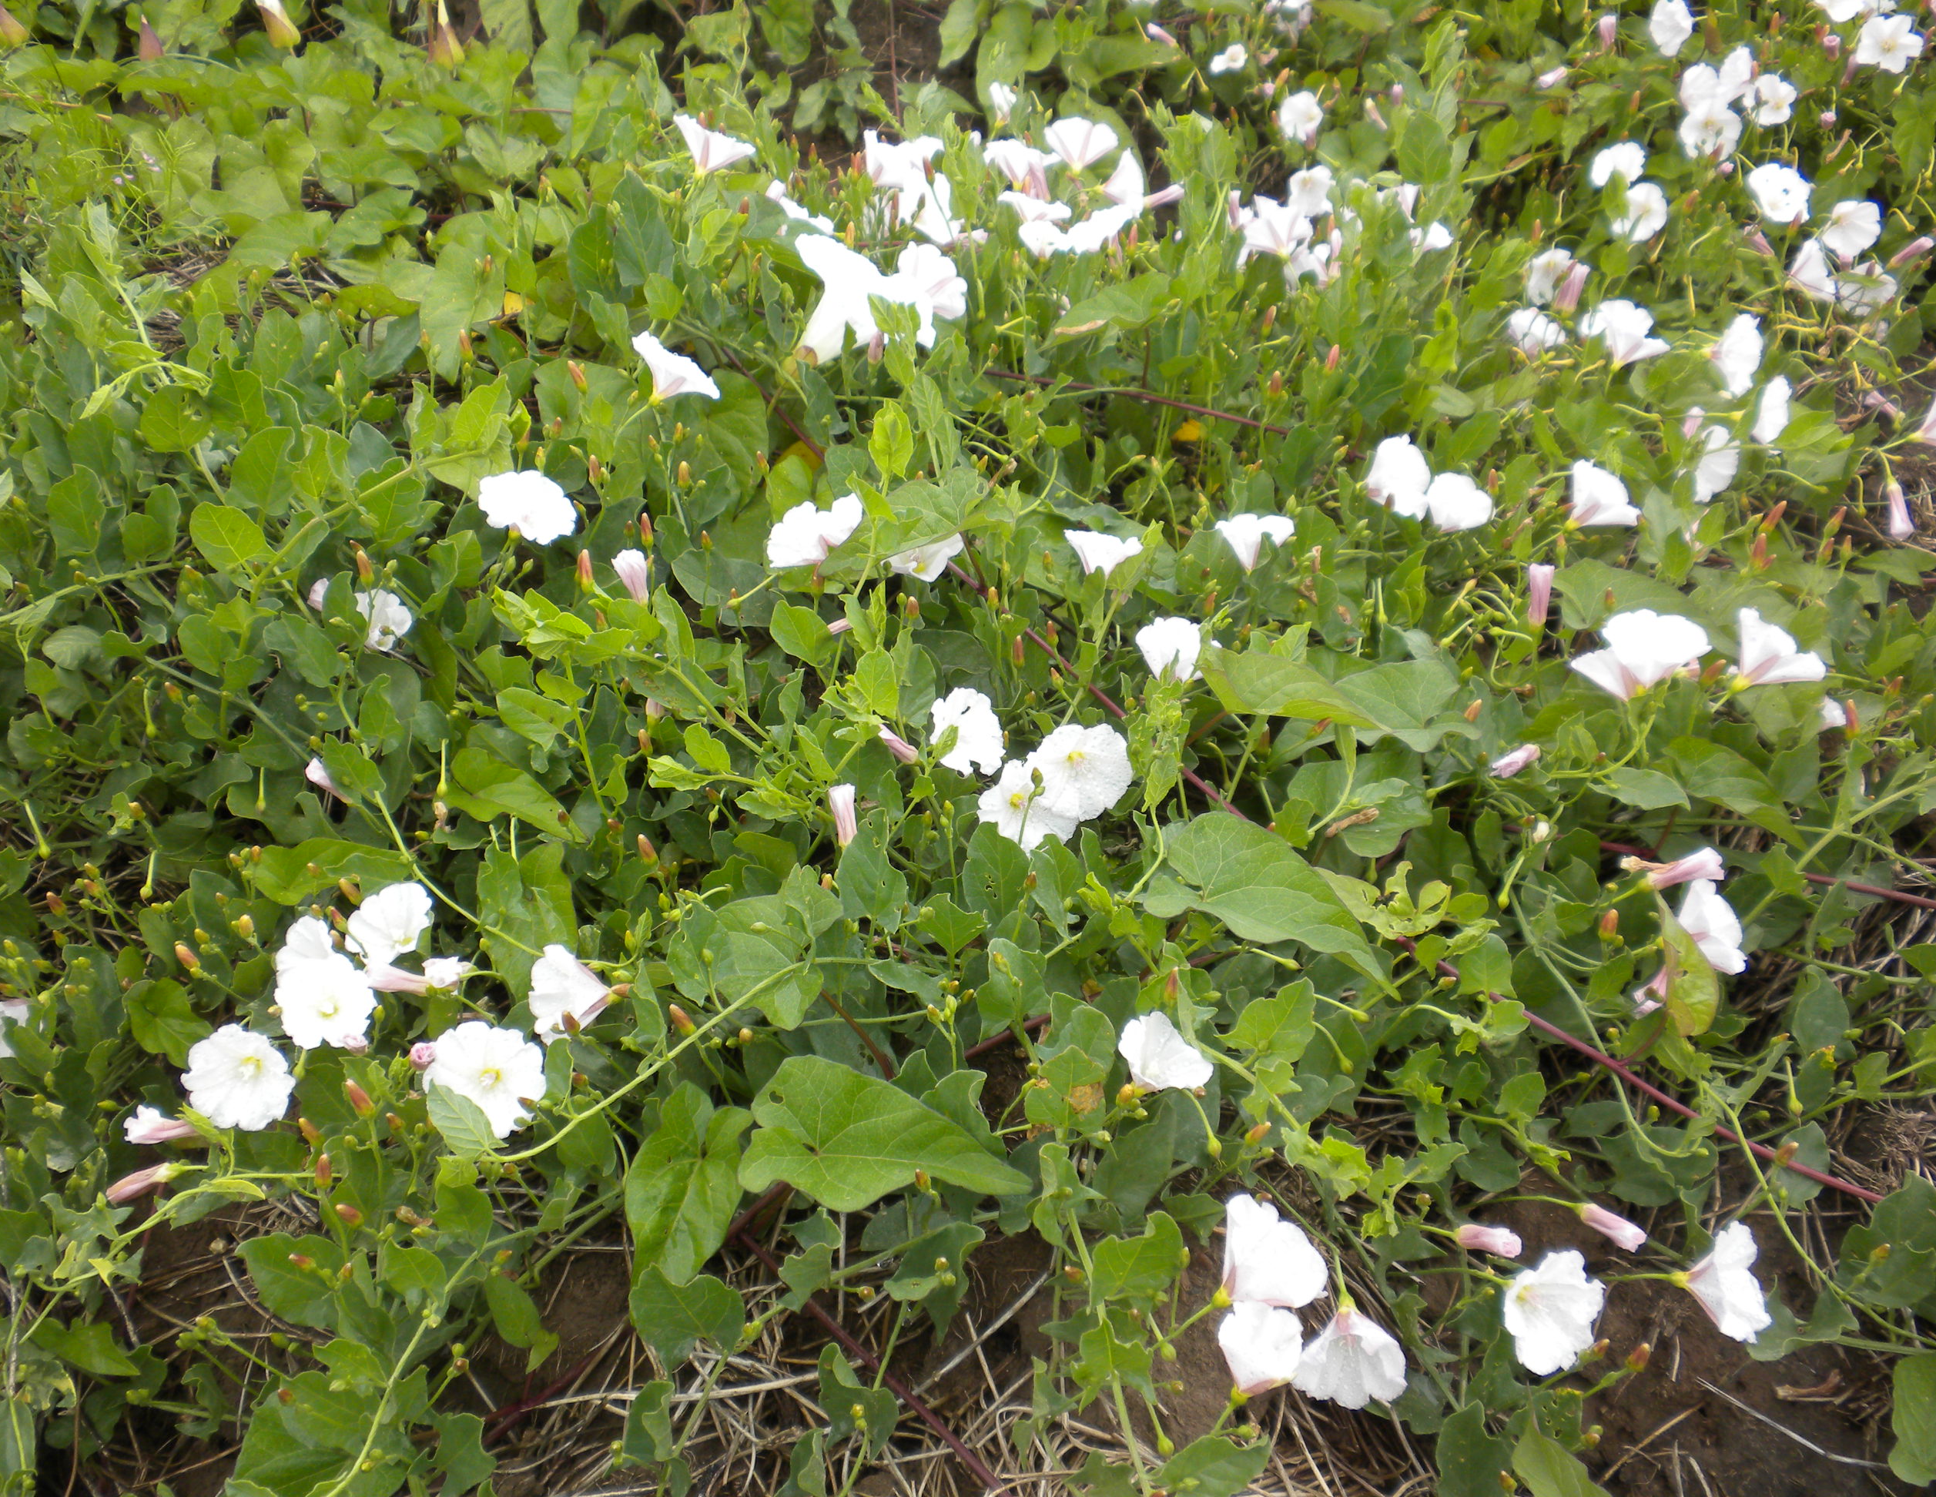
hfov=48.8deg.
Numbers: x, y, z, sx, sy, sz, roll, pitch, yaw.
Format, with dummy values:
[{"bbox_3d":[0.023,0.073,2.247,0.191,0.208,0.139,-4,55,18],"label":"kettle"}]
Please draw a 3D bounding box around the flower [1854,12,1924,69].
[{"bbox_3d":[0.445,-0.342,1.030,0.032,0.031,0.018,20,14,20],"label":"flower"}]

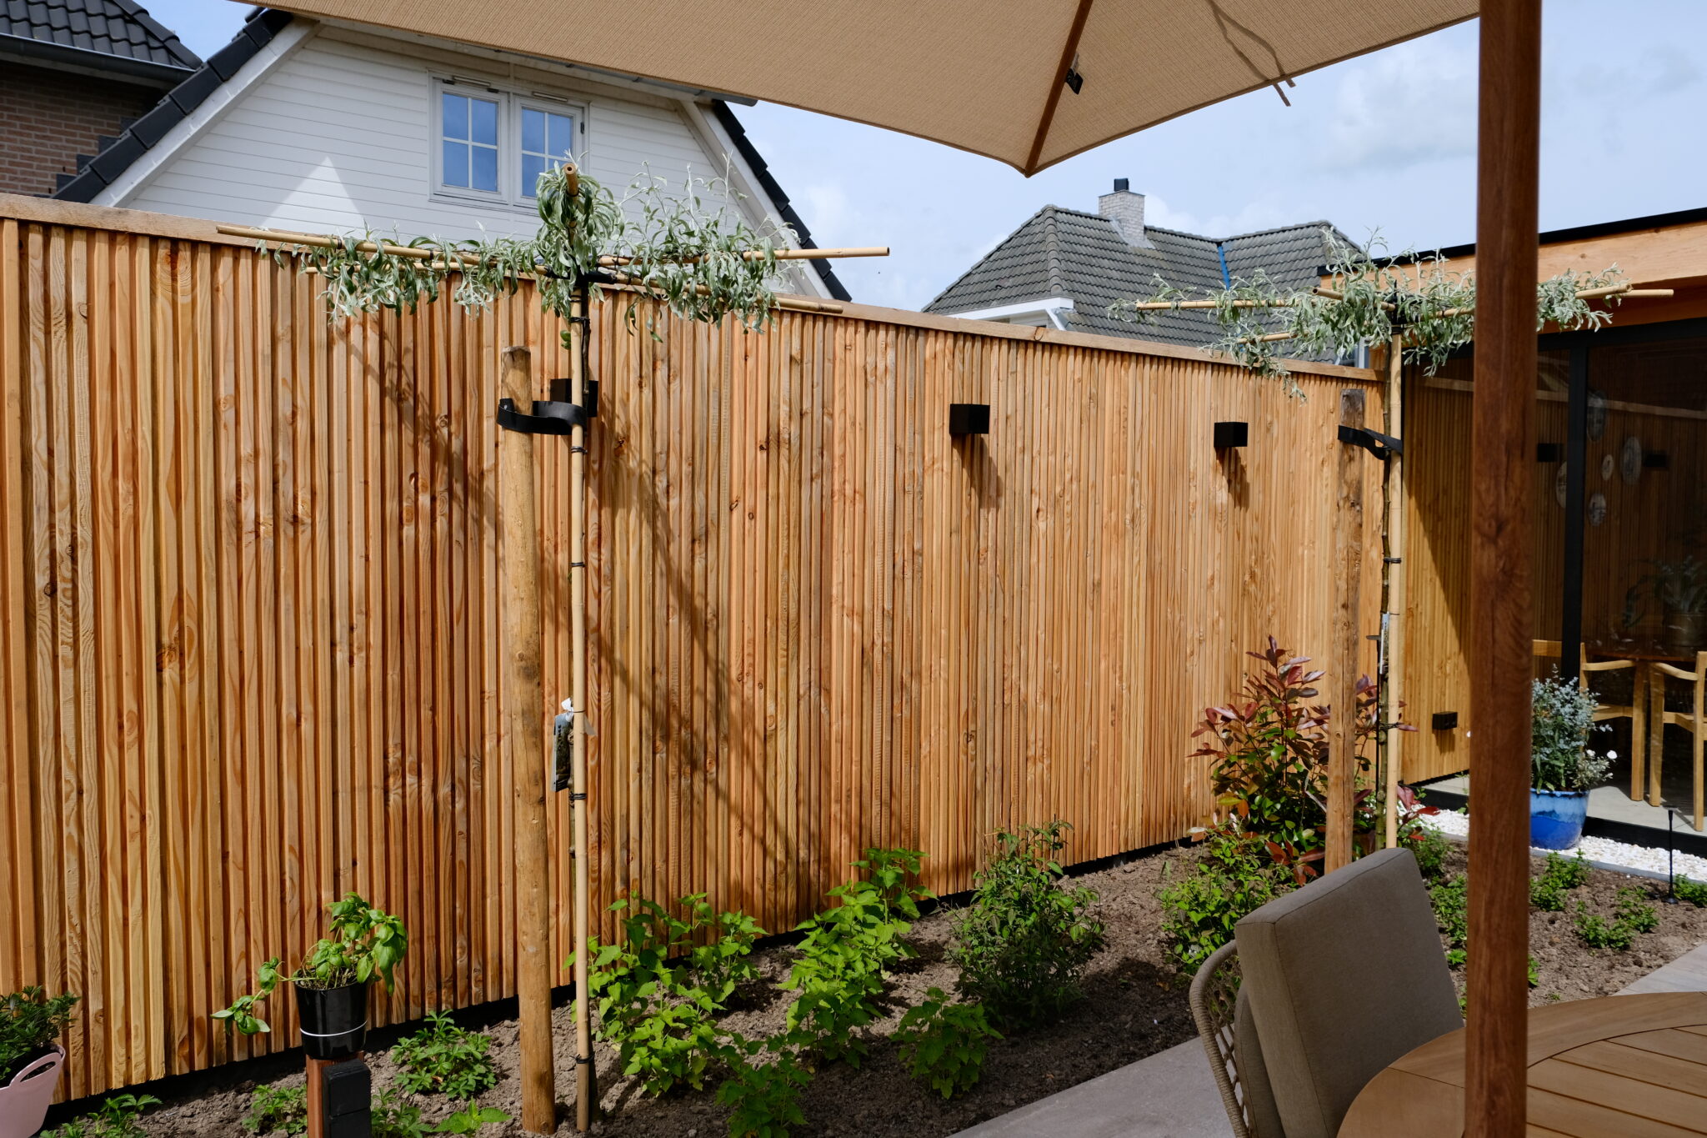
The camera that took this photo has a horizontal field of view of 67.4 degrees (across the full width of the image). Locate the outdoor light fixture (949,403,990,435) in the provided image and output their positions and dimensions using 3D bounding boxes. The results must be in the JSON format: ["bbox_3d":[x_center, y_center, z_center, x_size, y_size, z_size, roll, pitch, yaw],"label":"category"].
[{"bbox_3d":[0.417,-0.529,4.541,0.099,0.100,0.099,-2,4,-37],"label":"outdoor light fixture"}]

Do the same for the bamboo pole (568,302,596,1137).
[{"bbox_3d":[-0.589,0.308,2.744,0.033,1.840,0.033,0,3,-11],"label":"bamboo pole"}]

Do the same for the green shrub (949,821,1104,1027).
[{"bbox_3d":[0.484,0.962,3.533,0.410,0.470,0.390,1,3,9],"label":"green shrub"}]

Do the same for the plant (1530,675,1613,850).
[{"bbox_3d":[3.083,0.821,5.599,0.460,0.771,0.440,-2,4,-37],"label":"plant"}]

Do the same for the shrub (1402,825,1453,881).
[{"bbox_3d":[2.167,1.047,4.835,0.200,0.195,0.190,2,3,22],"label":"shrub"}]

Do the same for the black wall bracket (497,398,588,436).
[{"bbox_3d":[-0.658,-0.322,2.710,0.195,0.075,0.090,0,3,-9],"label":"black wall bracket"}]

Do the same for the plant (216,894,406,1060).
[{"bbox_3d":[-0.919,0.692,2.170,0.290,0.260,0.190,0,3,-17],"label":"plant"}]

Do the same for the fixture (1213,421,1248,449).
[{"bbox_3d":[1.608,-0.569,5.452,0.099,0.100,0.099,-2,4,-37],"label":"fixture"}]

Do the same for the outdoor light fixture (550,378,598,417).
[{"bbox_3d":[-0.787,-0.480,3.620,0.099,0.100,0.099,-2,4,-37],"label":"outdoor light fixture"}]

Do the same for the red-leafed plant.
[{"bbox_3d":[1.725,0.752,4.950,0.820,0.952,0.750,-2,4,-37],"label":"red-leafed plant"}]

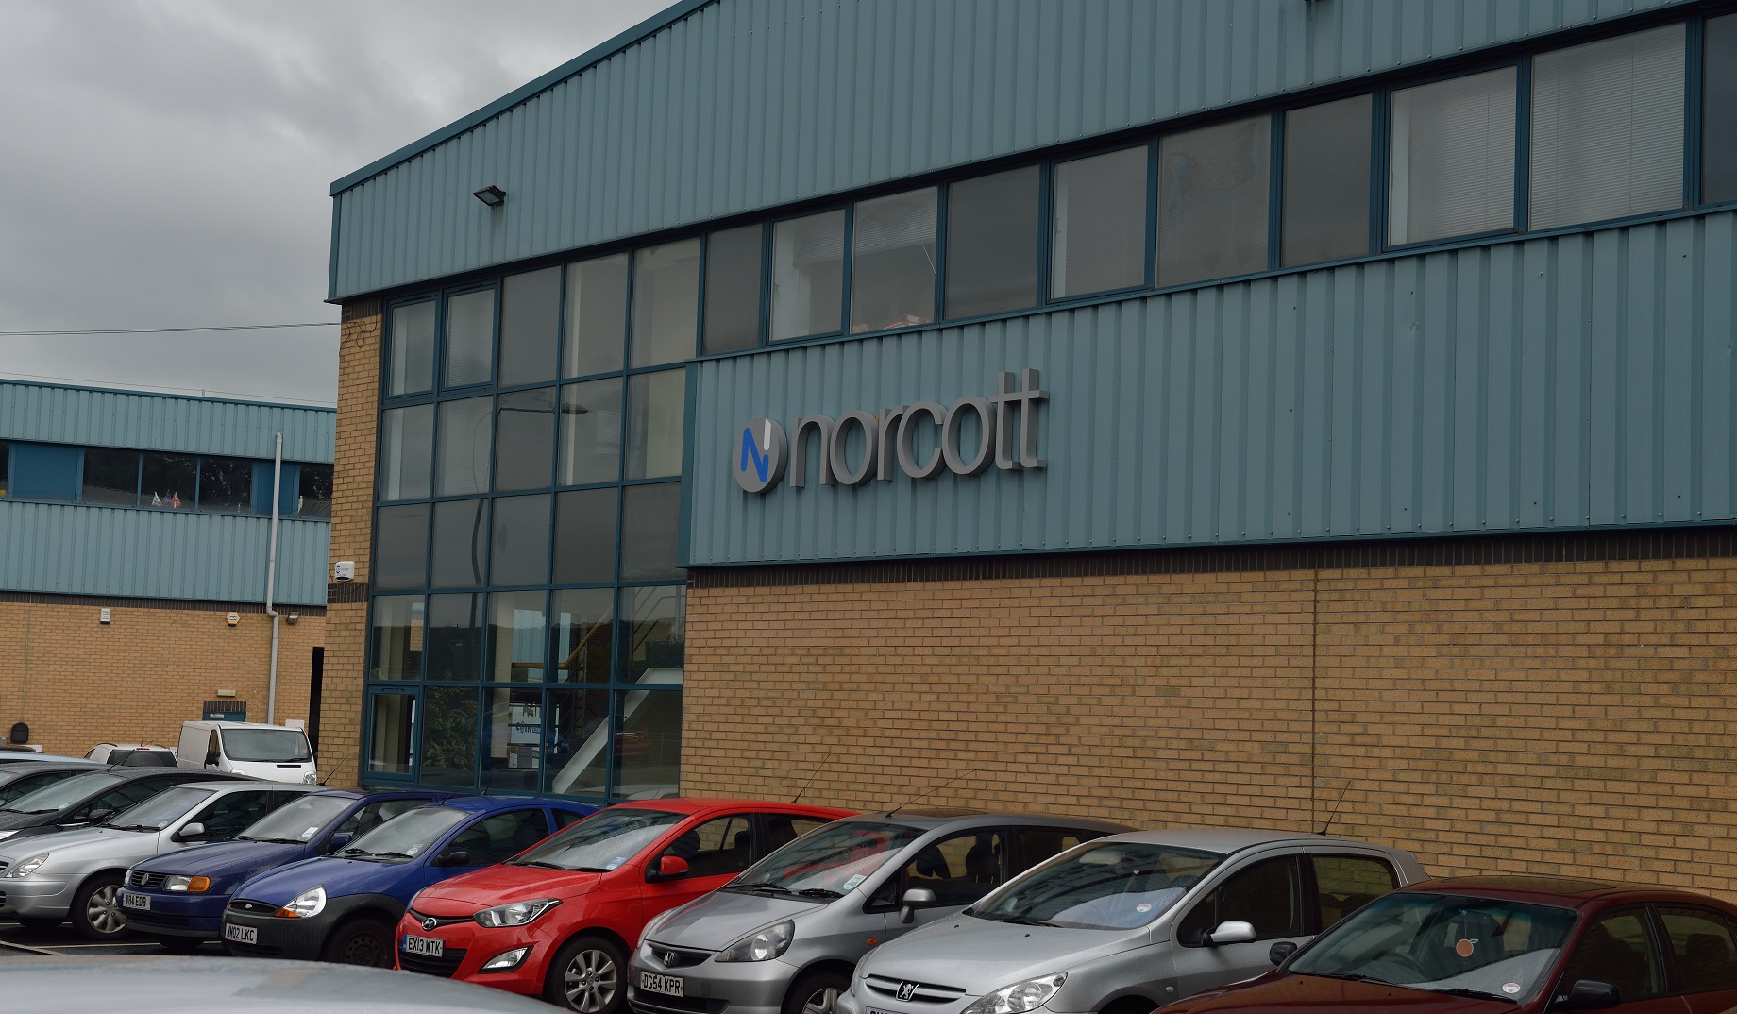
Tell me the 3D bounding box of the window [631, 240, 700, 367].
[{"bbox_3d":[-1.910,-1.893,23.519,0.100,1.143,1.092,5,-6,-40],"label":"window"}]

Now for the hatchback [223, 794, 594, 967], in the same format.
[{"bbox_3d":[-3.346,3.038,20.290,3.640,1.390,1.680,5,-6,-39],"label":"hatchback"}]

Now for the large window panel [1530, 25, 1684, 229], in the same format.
[{"bbox_3d":[4.611,-2.355,15.852,0.100,1.151,1.091,5,-6,-40],"label":"large window panel"}]

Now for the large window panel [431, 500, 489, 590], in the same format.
[{"bbox_3d":[-4.316,0.383,26.415,0.090,0.930,1.110,6,-6,-39],"label":"large window panel"}]

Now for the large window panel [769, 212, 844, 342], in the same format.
[{"bbox_3d":[-0.537,-2.043,22.118,0.100,1.047,0.965,6,-6,-40],"label":"large window panel"}]

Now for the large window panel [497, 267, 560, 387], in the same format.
[{"bbox_3d":[-3.459,-1.819,25.509,0.100,1.117,1.065,6,-6,-40],"label":"large window panel"}]

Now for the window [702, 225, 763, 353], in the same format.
[{"bbox_3d":[-1.243,-1.988,22.903,0.090,1.110,0.880,6,-6,-39],"label":"window"}]

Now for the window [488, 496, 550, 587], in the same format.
[{"bbox_3d":[-3.481,0.338,25.131,0.100,0.902,1.095,5,-6,-40],"label":"window"}]

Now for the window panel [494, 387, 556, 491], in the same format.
[{"bbox_3d":[-3.443,-0.664,25.197,0.100,1.000,1.079,5,-6,-40],"label":"window panel"}]

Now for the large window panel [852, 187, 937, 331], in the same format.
[{"bbox_3d":[0.212,-2.082,21.157,0.090,1.120,1.070,6,-6,-39],"label":"large window panel"}]

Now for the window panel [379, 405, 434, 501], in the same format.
[{"bbox_3d":[-5.065,-0.579,27.443,0.090,1.020,1.120,6,-6,-39],"label":"window panel"}]

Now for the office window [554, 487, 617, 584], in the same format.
[{"bbox_3d":[-2.759,0.291,24.435,0.100,0.917,1.001,6,-6,-40],"label":"office window"}]

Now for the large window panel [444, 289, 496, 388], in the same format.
[{"bbox_3d":[-4.142,-1.734,26.145,0.100,1.005,0.992,5,-6,-40],"label":"large window panel"}]

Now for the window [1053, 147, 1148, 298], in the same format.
[{"bbox_3d":[1.783,-2.184,19.415,0.100,1.044,0.975,6,-6,-40],"label":"window"}]

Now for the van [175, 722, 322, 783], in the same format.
[{"bbox_3d":[-12.417,5.300,50.466,1.930,1.970,4.800,4,-5,-27],"label":"van"}]

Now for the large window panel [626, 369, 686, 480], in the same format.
[{"bbox_3d":[-1.974,-0.758,23.469,0.100,0.997,0.979,5,-6,-40],"label":"large window panel"}]

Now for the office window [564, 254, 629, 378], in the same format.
[{"bbox_3d":[-2.671,-1.867,24.595,0.100,1.113,1.041,6,-6,-40],"label":"office window"}]

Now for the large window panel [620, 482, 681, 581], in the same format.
[{"bbox_3d":[-2.009,0.240,23.399,0.100,0.910,0.994,5,-6,-40],"label":"large window panel"}]

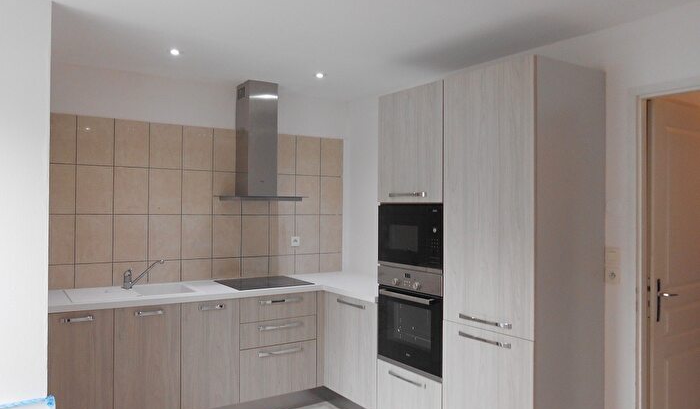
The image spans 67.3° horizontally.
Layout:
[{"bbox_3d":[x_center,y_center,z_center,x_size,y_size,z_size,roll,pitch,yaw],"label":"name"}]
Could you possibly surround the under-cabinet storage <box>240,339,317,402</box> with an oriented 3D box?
[{"bbox_3d":[-0.627,1.183,3.955,0.604,0.352,0.500,1,-1,-34],"label":"under-cabinet storage"}]

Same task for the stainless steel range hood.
[{"bbox_3d":[-0.686,-0.491,4.120,0.600,0.915,0.470,1,-1,-34],"label":"stainless steel range hood"}]

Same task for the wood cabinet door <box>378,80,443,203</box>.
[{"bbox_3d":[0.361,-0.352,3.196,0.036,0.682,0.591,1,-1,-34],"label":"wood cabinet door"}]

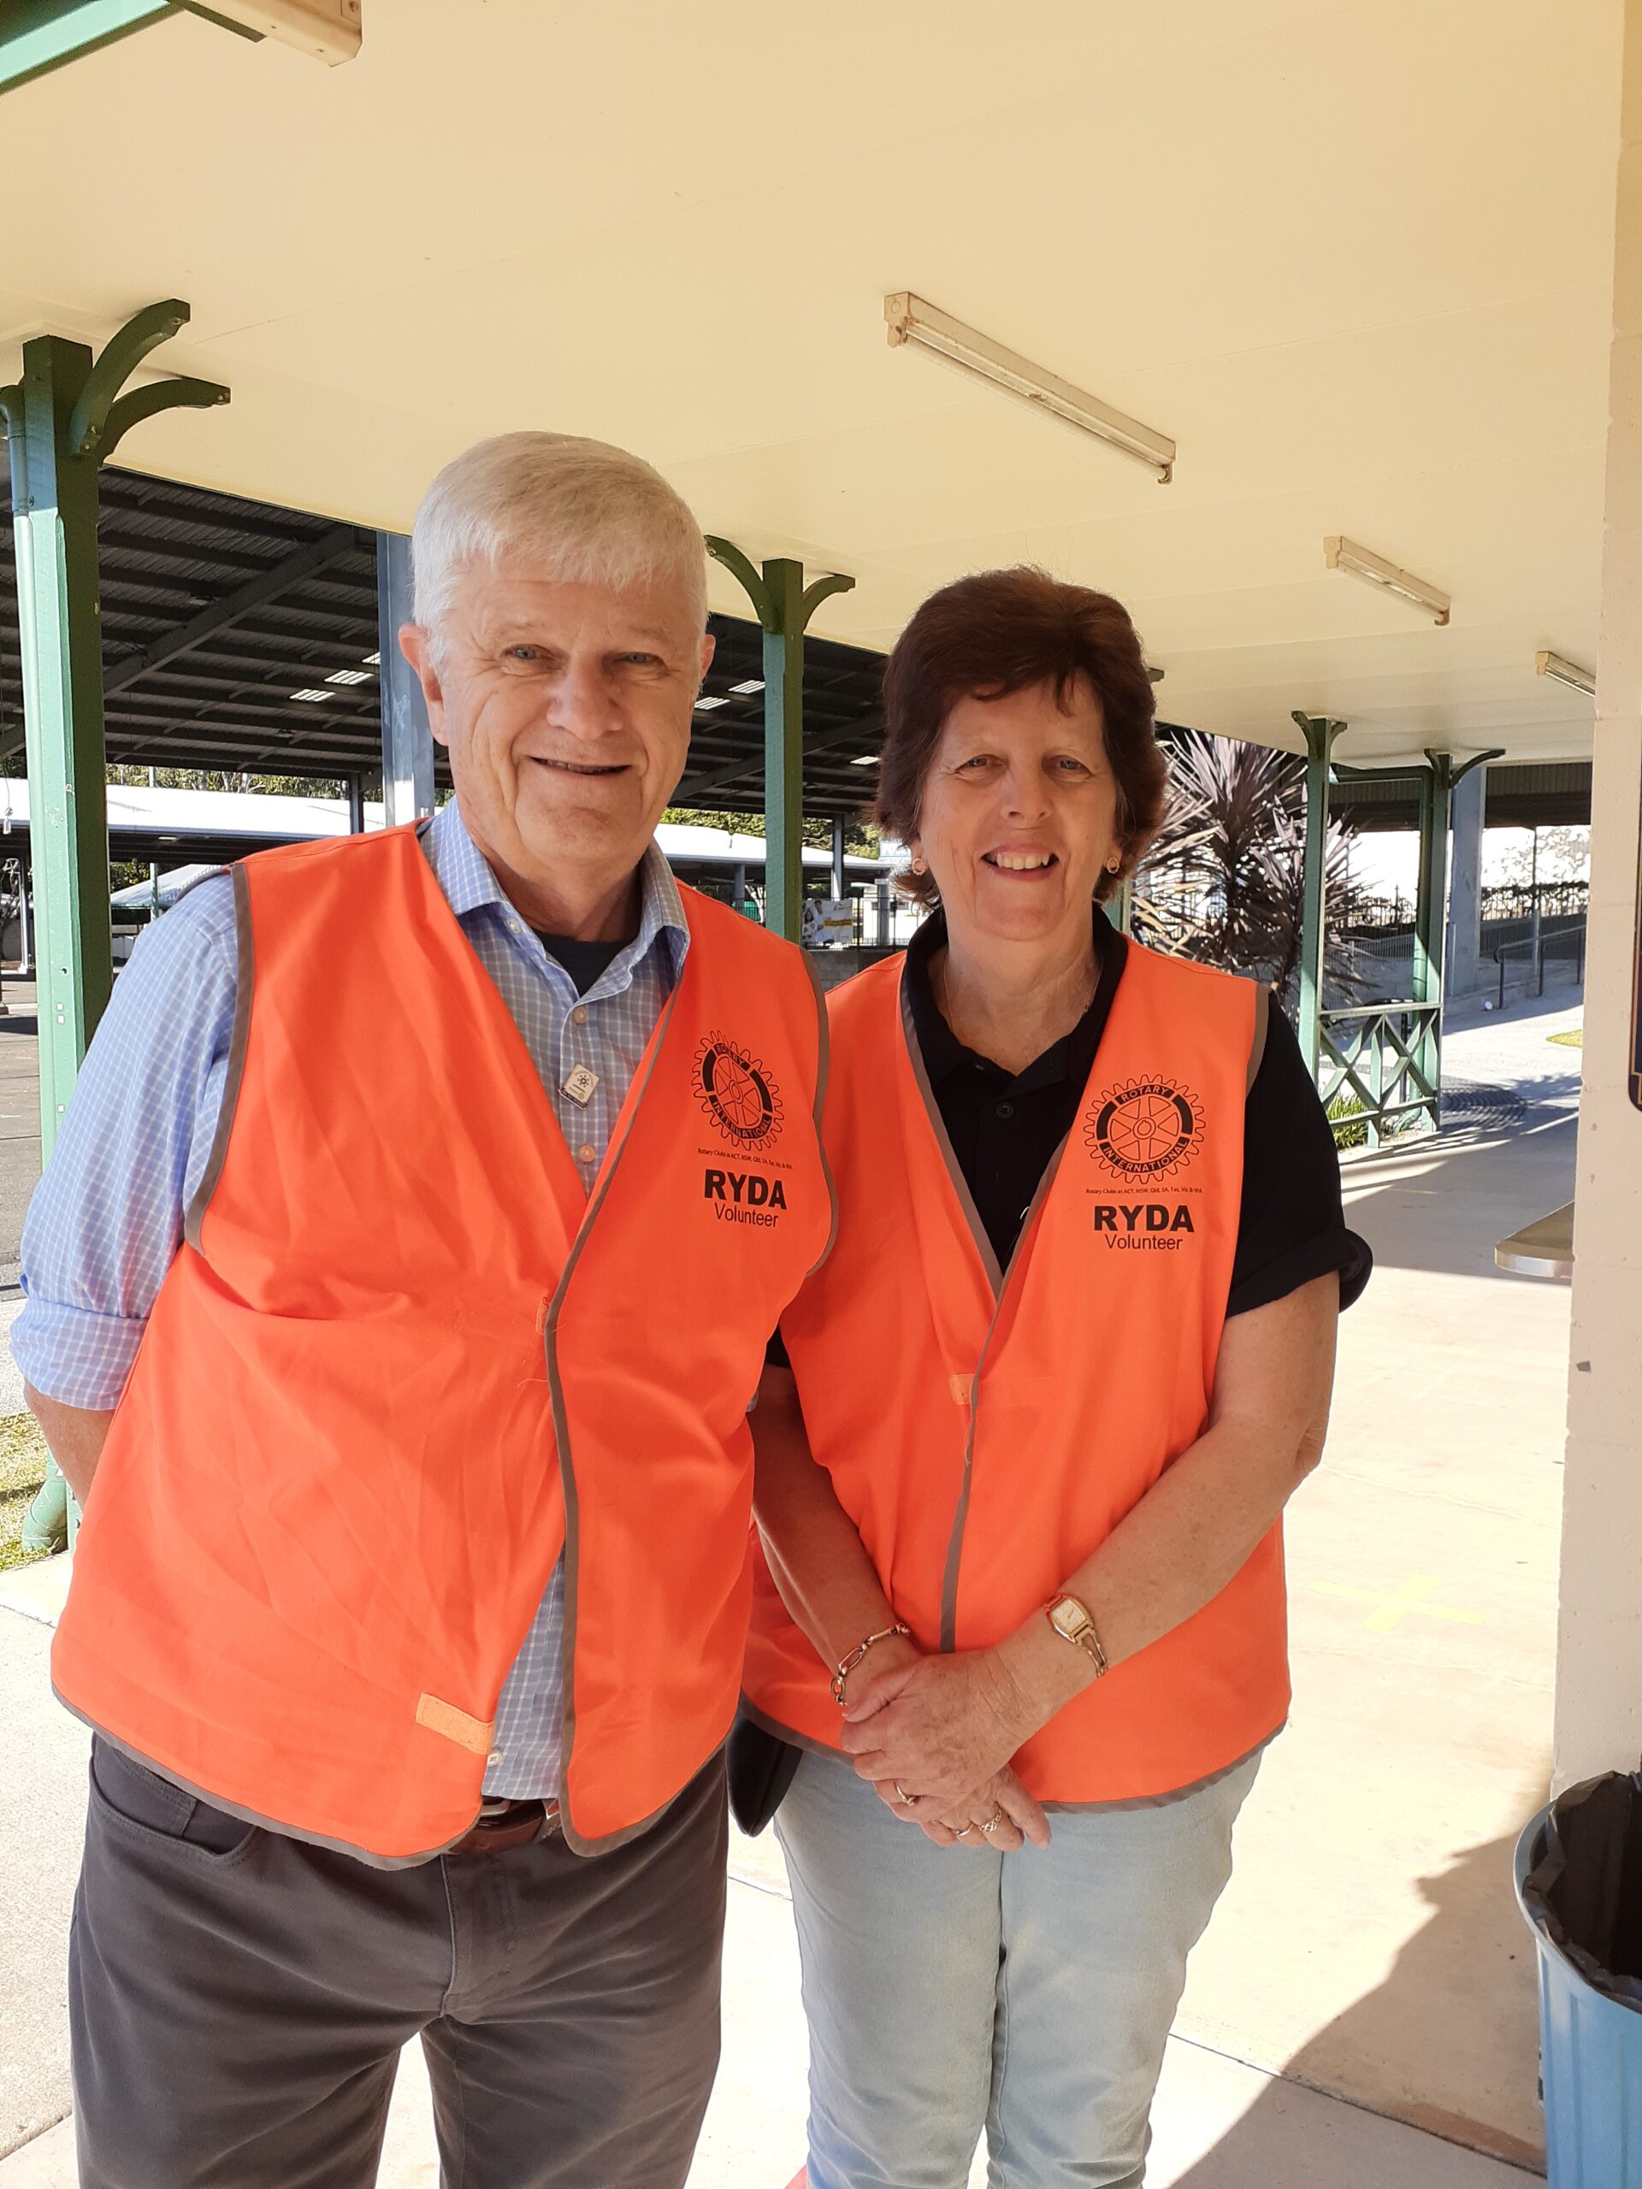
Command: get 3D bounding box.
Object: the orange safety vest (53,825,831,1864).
[{"bbox_3d":[-0.240,0.138,1.160,0.500,0.640,0.330,-3,6,-28],"label":"orange safety vest"}]

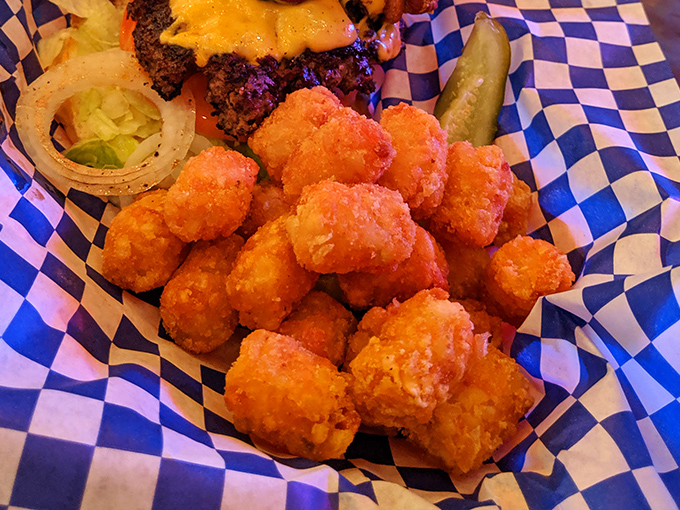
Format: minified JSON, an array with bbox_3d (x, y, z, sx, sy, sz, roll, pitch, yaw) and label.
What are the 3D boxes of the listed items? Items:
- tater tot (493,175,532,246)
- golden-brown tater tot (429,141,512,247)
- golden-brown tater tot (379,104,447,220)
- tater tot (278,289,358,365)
[{"bbox_3d":[0.065,-0.018,0.215,0.026,0.026,0.035,7,69,6],"label":"tater tot"},{"bbox_3d":[0.049,-0.023,0.199,0.027,0.027,0.040,16,75,14],"label":"golden-brown tater tot"},{"bbox_3d":[0.031,-0.040,0.221,0.027,0.027,0.044,-12,78,-10],"label":"golden-brown tater tot"},{"bbox_3d":[-0.009,0.023,0.149,0.032,0.024,0.024,4,48,10],"label":"tater tot"}]

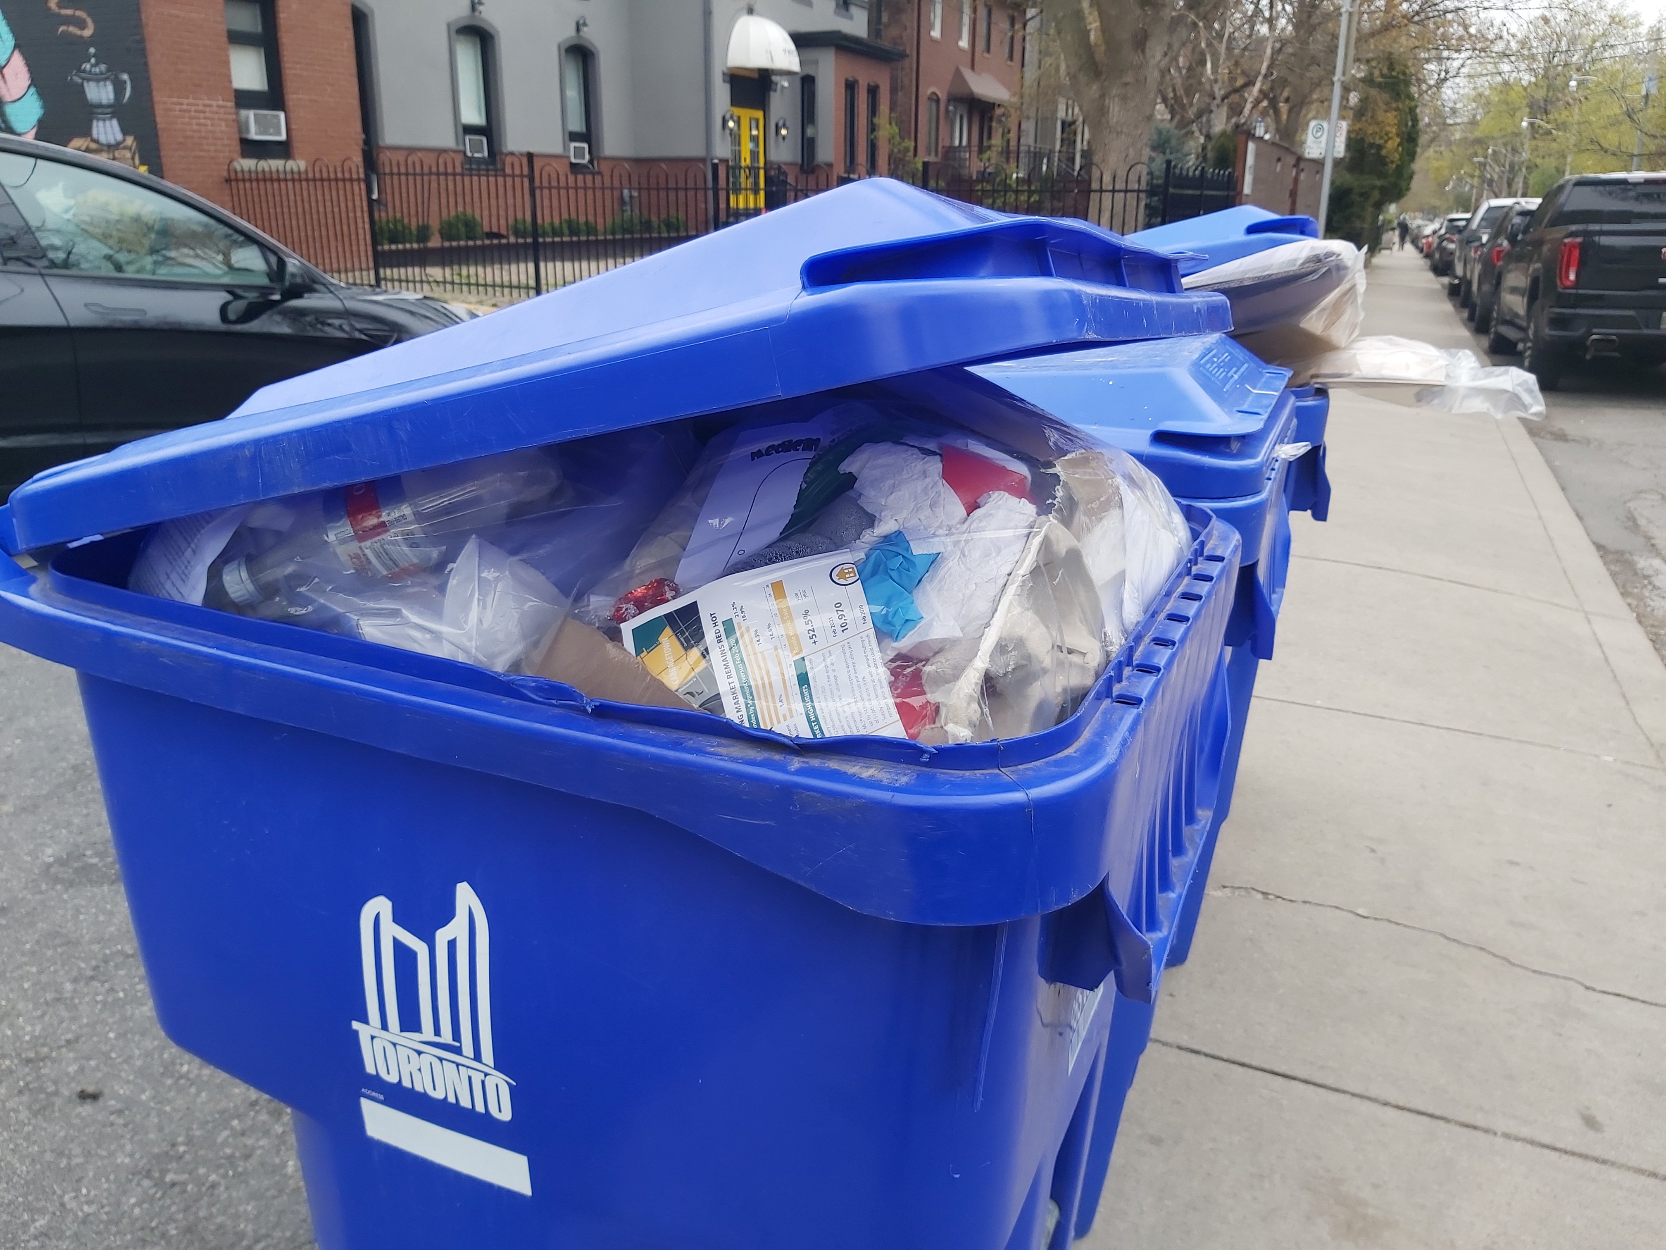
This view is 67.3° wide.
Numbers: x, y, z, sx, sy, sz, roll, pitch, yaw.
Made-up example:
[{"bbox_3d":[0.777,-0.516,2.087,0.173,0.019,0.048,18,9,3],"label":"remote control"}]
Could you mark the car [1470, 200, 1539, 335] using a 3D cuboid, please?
[{"bbox_3d":[10.039,-4.967,17.305,1.860,1.710,4.600,8,20,22],"label":"car"}]

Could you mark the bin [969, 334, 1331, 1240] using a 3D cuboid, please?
[{"bbox_3d":[0.166,0.180,1.781,0.850,1.170,0.670,8,20,22],"label":"bin"}]

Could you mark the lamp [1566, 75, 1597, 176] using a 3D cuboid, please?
[{"bbox_3d":[34.002,-21.083,57.882,1.600,7.500,0.500,8,20,22],"label":"lamp"}]

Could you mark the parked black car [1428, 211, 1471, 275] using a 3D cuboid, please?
[{"bbox_3d":[17.768,-10.582,34.649,1.860,1.710,4.650,8,20,22],"label":"parked black car"}]

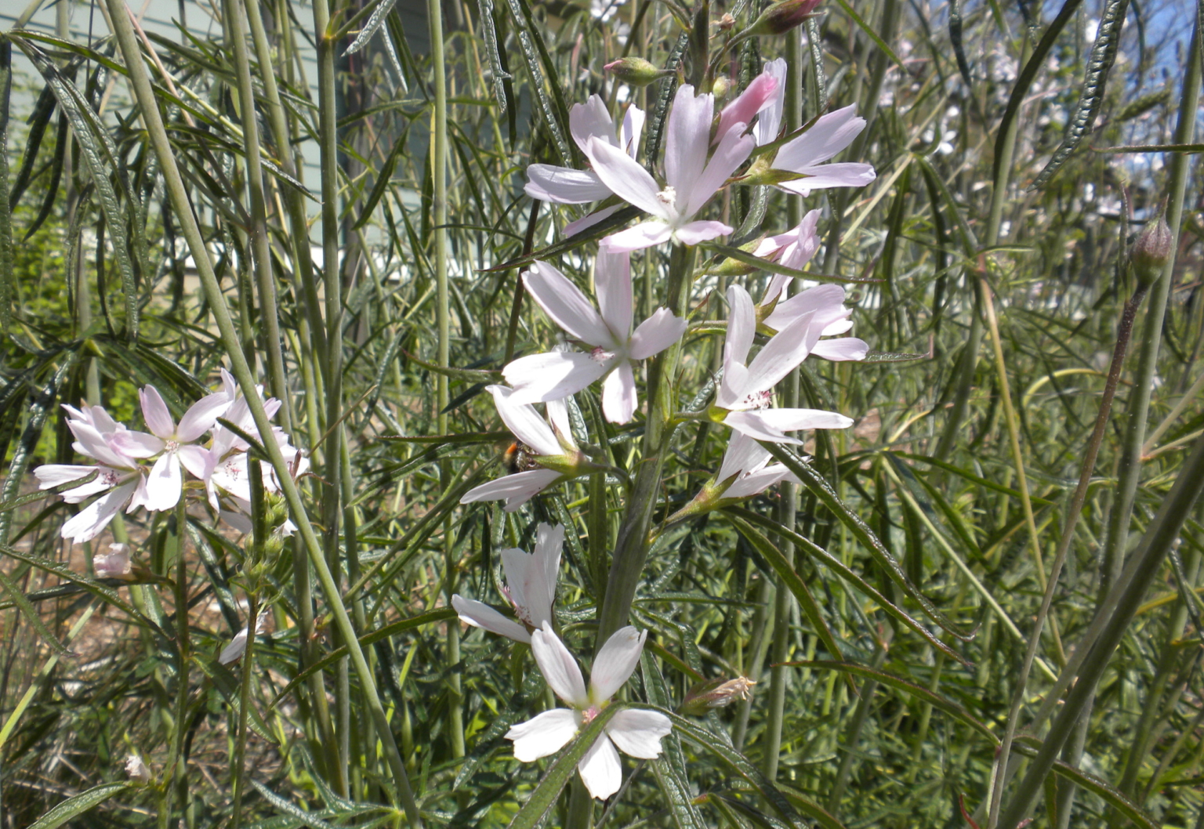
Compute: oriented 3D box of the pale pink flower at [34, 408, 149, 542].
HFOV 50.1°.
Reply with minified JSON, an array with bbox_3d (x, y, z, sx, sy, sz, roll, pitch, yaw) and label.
[{"bbox_3d":[-0.190,0.022,0.480,0.032,0.048,0.047,-12,7,-25],"label":"pale pink flower"}]

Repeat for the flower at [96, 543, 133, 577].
[{"bbox_3d":[-0.182,0.054,0.480,0.013,0.012,0.013,-3,3,-24],"label":"flower"}]

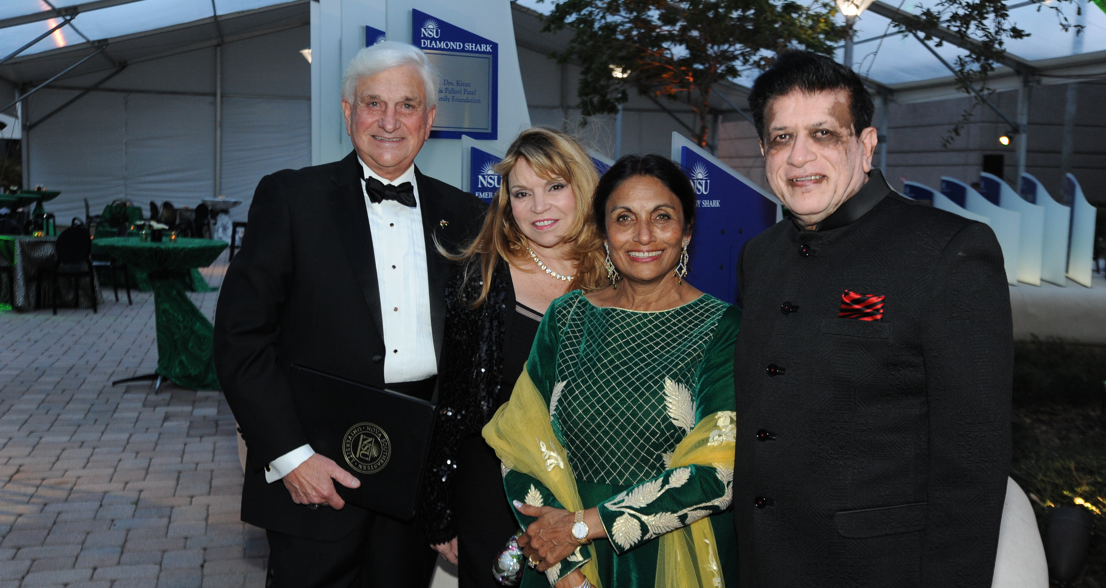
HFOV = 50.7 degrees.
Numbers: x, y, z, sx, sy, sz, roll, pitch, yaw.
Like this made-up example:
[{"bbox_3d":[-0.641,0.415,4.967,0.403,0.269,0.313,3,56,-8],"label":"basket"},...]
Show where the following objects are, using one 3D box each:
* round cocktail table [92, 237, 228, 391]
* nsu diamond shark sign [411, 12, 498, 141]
[{"bbox_3d":[-2.779,0.142,8.378,1.020,0.990,0.970,1,6,0],"label":"round cocktail table"},{"bbox_3d":[-0.424,-0.942,5.052,0.403,0.537,0.024,-2,7,-28],"label":"nsu diamond shark sign"}]

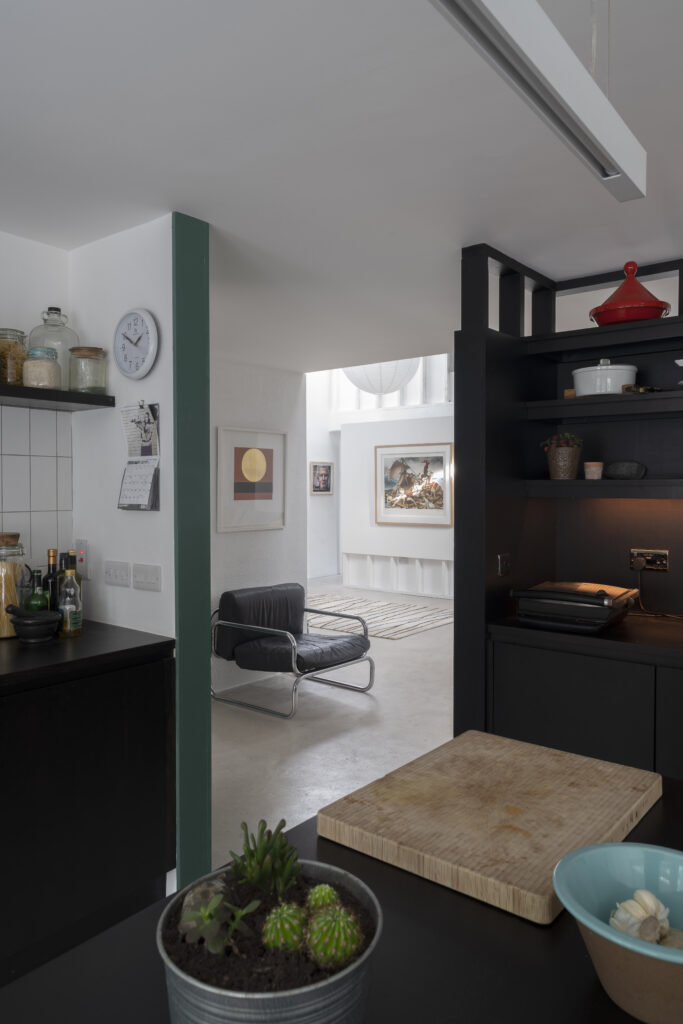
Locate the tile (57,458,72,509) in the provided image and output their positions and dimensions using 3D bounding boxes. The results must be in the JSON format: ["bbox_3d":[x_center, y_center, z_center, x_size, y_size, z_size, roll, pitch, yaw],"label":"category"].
[{"bbox_3d":[-1.035,-0.103,2.548,0.009,0.198,0.060,1,2,38],"label":"tile"}]

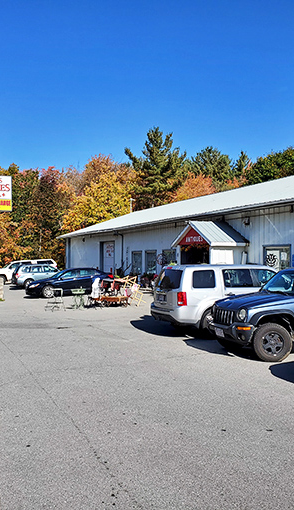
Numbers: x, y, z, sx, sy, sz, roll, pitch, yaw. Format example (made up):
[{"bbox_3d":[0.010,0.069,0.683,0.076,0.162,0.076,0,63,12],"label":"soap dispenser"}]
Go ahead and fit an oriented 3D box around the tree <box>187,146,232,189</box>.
[{"bbox_3d":[8.077,-5.658,66.084,7.000,16.727,7.000,0,-1,0],"label":"tree"}]

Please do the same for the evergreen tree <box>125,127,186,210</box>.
[{"bbox_3d":[1.065,-6.712,64.098,7.800,18.781,7.800,0,-1,0],"label":"evergreen tree"}]

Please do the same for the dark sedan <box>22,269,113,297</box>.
[{"bbox_3d":[-4.148,1.461,27.455,4.800,1.470,1.830,0,-1,-29],"label":"dark sedan"}]

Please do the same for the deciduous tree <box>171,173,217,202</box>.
[{"bbox_3d":[5.395,-3.387,58.052,6.000,11.964,6.000,0,-1,0],"label":"deciduous tree"}]

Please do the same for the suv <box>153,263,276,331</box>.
[{"bbox_3d":[2.601,1.197,15.083,4.820,1.820,1.970,0,-1,-24],"label":"suv"}]

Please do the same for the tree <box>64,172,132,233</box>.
[{"bbox_3d":[-5.142,-3.045,52.047,7.600,11.117,7.600,0,-1,0],"label":"tree"}]

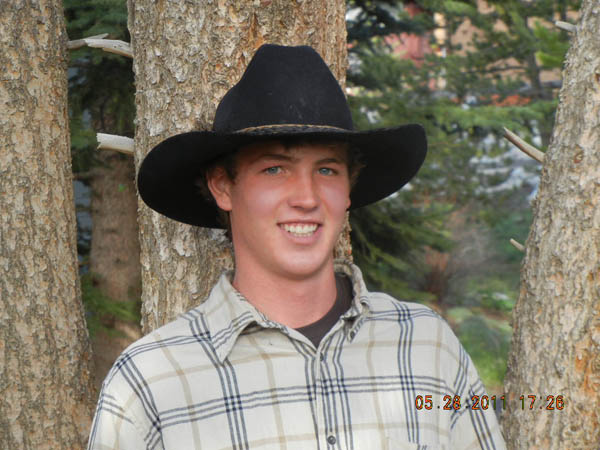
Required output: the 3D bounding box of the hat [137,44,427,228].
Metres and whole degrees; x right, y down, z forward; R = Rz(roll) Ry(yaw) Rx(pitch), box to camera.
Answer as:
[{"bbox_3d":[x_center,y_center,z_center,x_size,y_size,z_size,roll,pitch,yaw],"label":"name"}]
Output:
[{"bbox_3d":[-0.022,-0.122,2.790,0.350,0.160,0.380,0,-17,-17],"label":"hat"}]

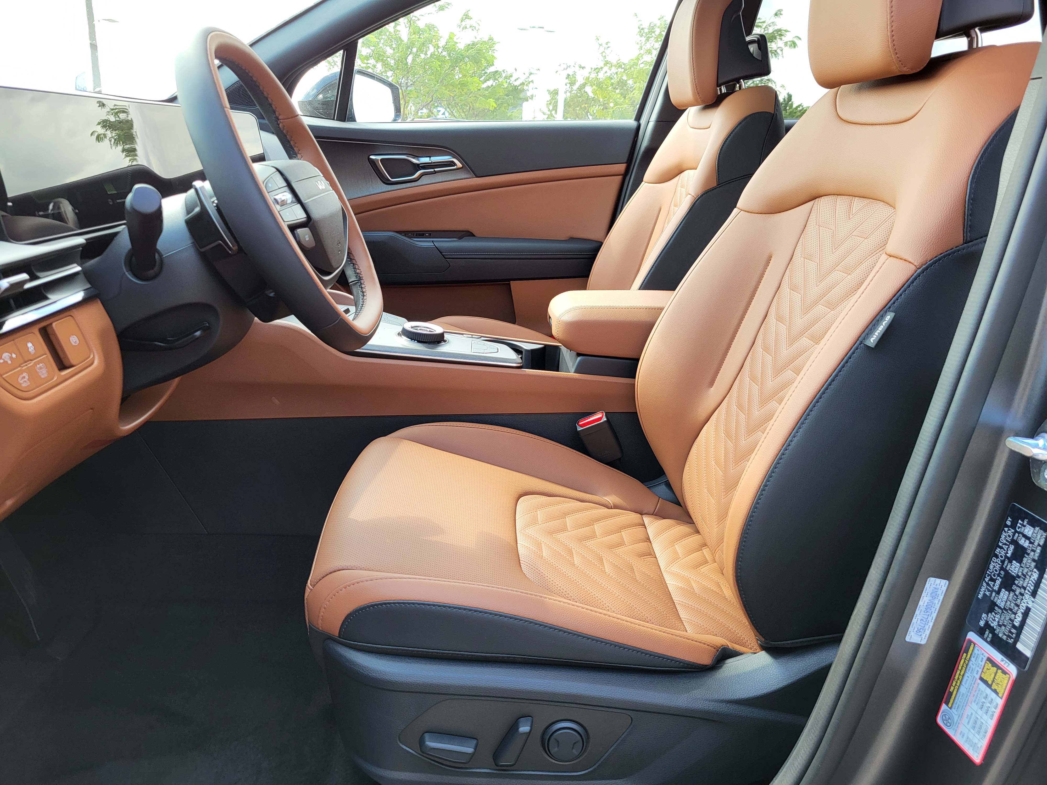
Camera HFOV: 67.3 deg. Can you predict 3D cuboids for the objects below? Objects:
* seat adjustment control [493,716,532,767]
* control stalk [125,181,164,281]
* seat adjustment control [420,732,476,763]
[{"bbox_3d":[-0.010,0.328,0.739,0.019,0.050,0.016,20,17,-6],"label":"seat adjustment control"},{"bbox_3d":[-0.365,-0.152,0.759,0.030,0.030,0.136,-9,-15,-28],"label":"control stalk"},{"bbox_3d":[-0.071,0.335,0.742,0.053,0.018,0.016,8,18,-2],"label":"seat adjustment control"}]

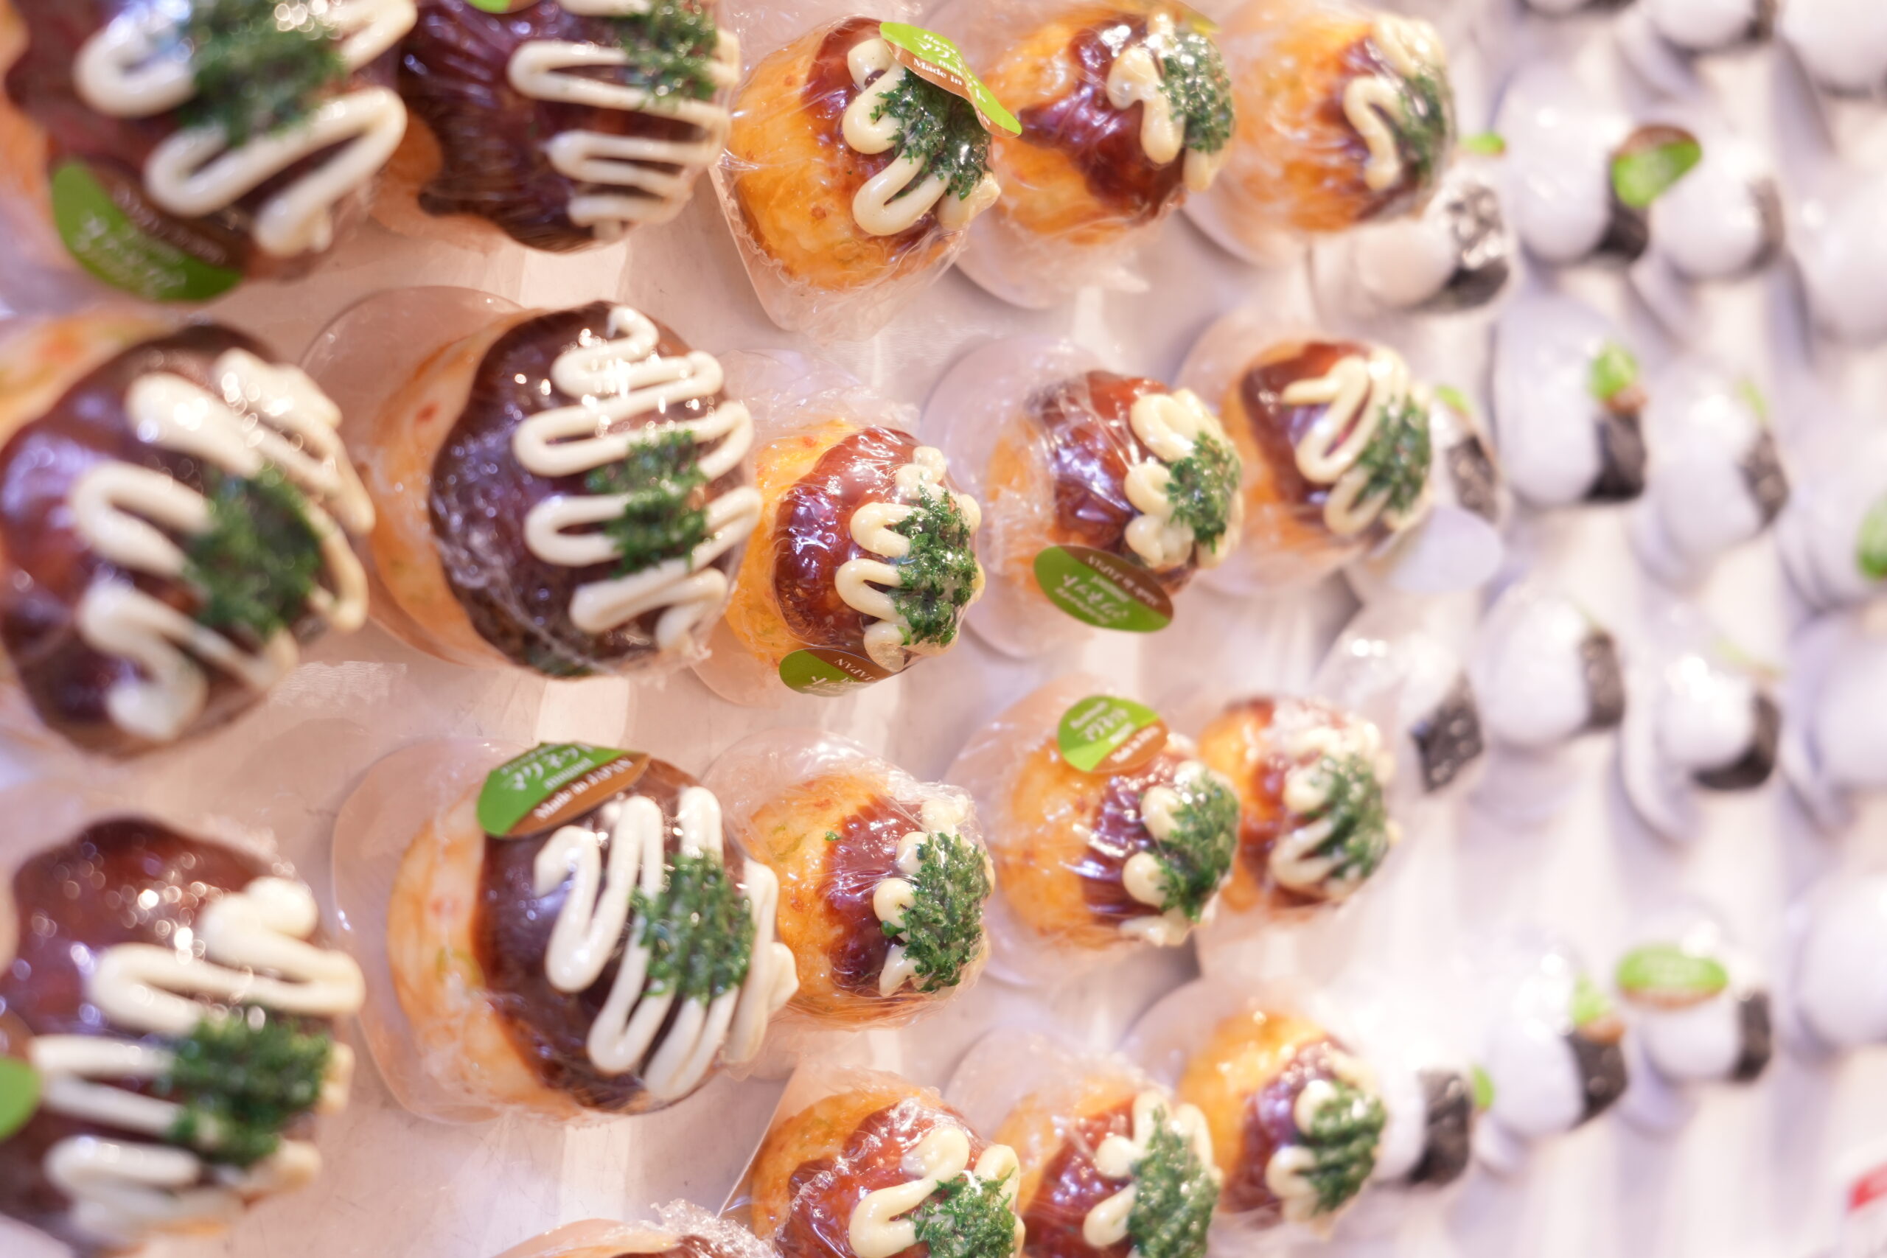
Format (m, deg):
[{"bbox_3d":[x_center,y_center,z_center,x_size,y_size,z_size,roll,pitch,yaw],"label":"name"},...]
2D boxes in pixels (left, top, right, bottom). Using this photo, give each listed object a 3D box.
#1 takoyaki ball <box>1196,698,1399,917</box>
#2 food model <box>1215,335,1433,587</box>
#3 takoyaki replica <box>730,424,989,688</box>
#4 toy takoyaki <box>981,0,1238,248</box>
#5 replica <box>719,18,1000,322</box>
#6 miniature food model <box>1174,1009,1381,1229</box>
[{"bbox_3d":[0.070,0.035,0.611,0.040,0.043,0.043,6,8,36],"label":"takoyaki ball"},{"bbox_3d":[0.076,-0.035,0.606,0.040,0.043,0.043,6,8,36],"label":"food model"},{"bbox_3d":[-0.014,-0.012,0.490,0.040,0.043,0.043,6,8,36],"label":"takoyaki replica"},{"bbox_3d":[0.028,-0.087,0.538,0.040,0.043,0.043,6,8,36],"label":"toy takoyaki"},{"bbox_3d":[-0.012,-0.073,0.480,0.040,0.043,0.043,6,8,36],"label":"replica"},{"bbox_3d":[0.068,0.097,0.617,0.040,0.043,0.043,6,8,36],"label":"miniature food model"}]

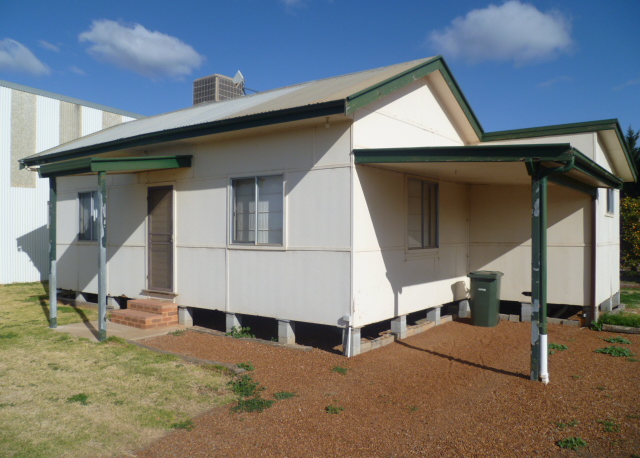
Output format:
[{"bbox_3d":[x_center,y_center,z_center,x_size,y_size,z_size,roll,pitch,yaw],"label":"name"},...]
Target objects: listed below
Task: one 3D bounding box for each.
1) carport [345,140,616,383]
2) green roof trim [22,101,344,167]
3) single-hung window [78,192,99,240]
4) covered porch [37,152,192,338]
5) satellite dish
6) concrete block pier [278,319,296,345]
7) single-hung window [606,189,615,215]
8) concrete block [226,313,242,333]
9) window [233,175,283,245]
[{"bbox_3d":[2.836,0.344,7.980,2.783,2.882,4.092,0,0,38],"label":"carport"},{"bbox_3d":[-3.441,-1.547,9.580,9.526,0.203,0.132,0,0,38],"label":"green roof trim"},{"bbox_3d":[-5.037,-0.278,11.423,1.122,1.122,0.110,0,0,38],"label":"single-hung window"},{"bbox_3d":[-3.608,0.231,9.147,1.925,3.058,1.826,0,0,38],"label":"covered porch"},{"bbox_3d":[-1.953,-3.594,12.405,0.200,0.420,0.420,0,0,-41],"label":"satellite dish"},{"bbox_3d":[-0.505,1.589,8.004,0.193,0.363,0.198,0,0,38],"label":"concrete block pier"},{"bbox_3d":[5.758,-0.571,10.244,0.099,0.583,0.825,0,0,38],"label":"single-hung window"},{"bbox_3d":[-1.505,1.659,9.114,0.195,0.335,0.195,0,-1,37],"label":"concrete block"},{"bbox_3d":[-1.019,-0.301,8.285,1.166,1.122,0.110,0,0,38],"label":"window"}]

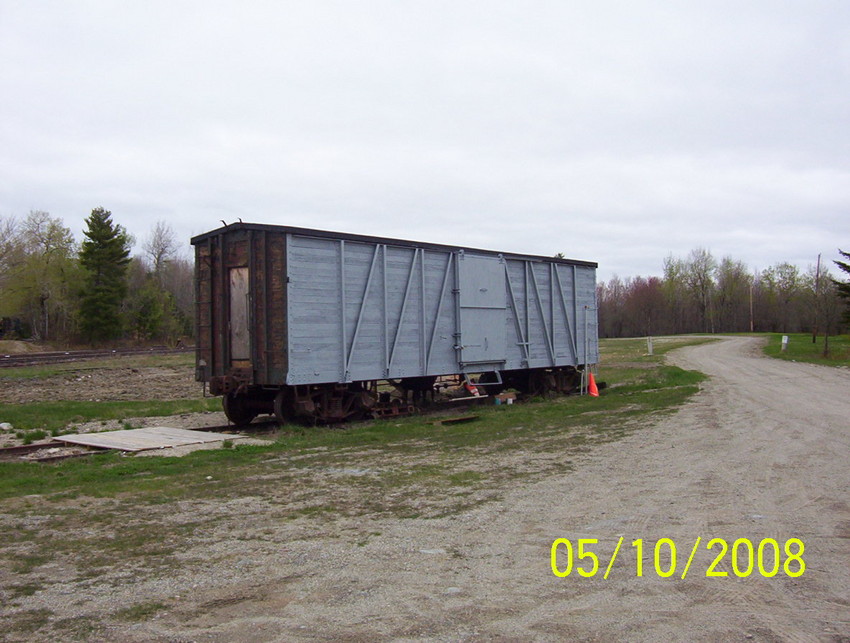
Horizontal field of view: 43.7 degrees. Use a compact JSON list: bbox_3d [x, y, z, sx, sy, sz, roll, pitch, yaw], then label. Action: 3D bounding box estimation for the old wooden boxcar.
[{"bbox_3d":[0.181,0.098,26.246,2.750,4.080,13.700,-1,-1,35],"label":"old wooden boxcar"}]

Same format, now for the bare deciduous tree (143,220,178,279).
[{"bbox_3d":[-28.967,-4.600,116.000,4.600,13.300,4.600,-1,-1,0],"label":"bare deciduous tree"}]

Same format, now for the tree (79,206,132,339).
[{"bbox_3d":[-32.679,-4.792,108.000,5.300,13.900,5.300,-1,-1,0],"label":"tree"}]

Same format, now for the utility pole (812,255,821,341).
[{"bbox_3d":[37.701,-2.215,102.000,0.300,8.900,0.300,-1,-1,0],"label":"utility pole"}]

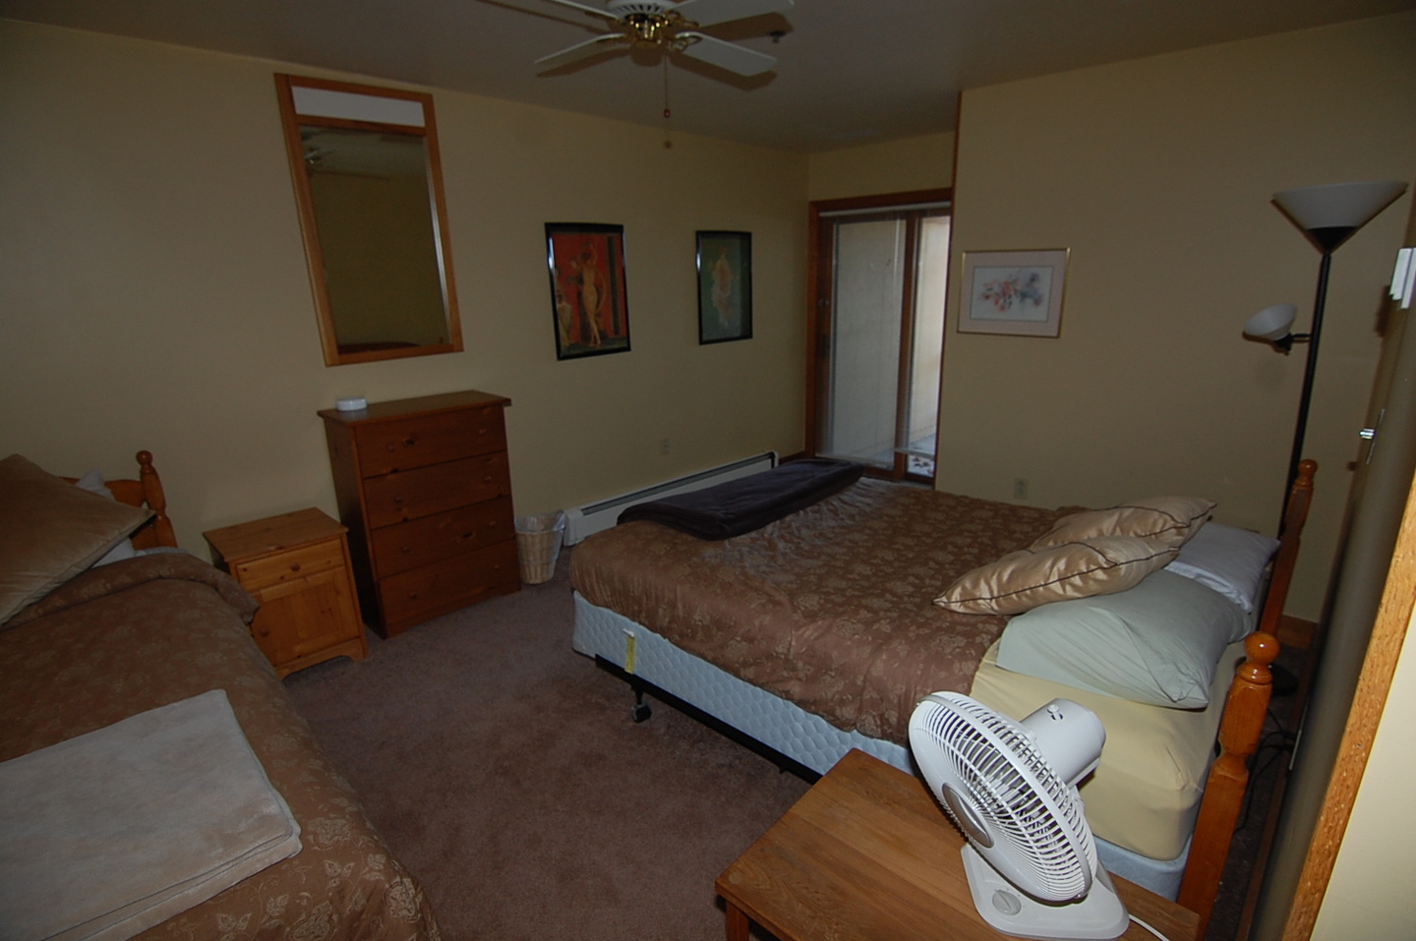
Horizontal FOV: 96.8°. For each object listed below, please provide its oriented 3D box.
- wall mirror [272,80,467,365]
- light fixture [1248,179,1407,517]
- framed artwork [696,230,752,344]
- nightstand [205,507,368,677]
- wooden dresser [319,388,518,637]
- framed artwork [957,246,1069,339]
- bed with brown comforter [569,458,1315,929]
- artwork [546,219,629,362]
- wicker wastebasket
[{"bbox_3d":[-1.482,-1.088,2.840,0.035,1.153,0.625,14,24,43],"label":"wall mirror"},{"bbox_3d":[2.099,-0.070,2.252,0.340,1.780,0.370,-16,18,-42],"label":"light fixture"},{"bbox_3d":[0.126,-1.298,4.474,0.025,0.748,0.565,14,24,43],"label":"framed artwork"},{"bbox_3d":[-1.774,0.547,2.667,0.385,0.610,0.410,15,23,41],"label":"nightstand"},{"bbox_3d":[-1.361,0.185,3.090,0.370,1.020,0.735,15,23,40],"label":"wooden dresser"},{"bbox_3d":[1.562,-0.912,3.237,0.499,0.426,0.025,12,22,38],"label":"framed artwork"},{"bbox_3d":[0.706,0.418,2.241,2.020,0.950,1.370,12,22,38],"label":"bed with brown comforter"},{"bbox_3d":[-0.690,-1.047,3.688,0.025,0.736,0.534,14,24,43],"label":"artwork"},{"bbox_3d":[-0.922,0.429,3.466,0.290,0.320,0.290,-2,17,1],"label":"wicker wastebasket"}]

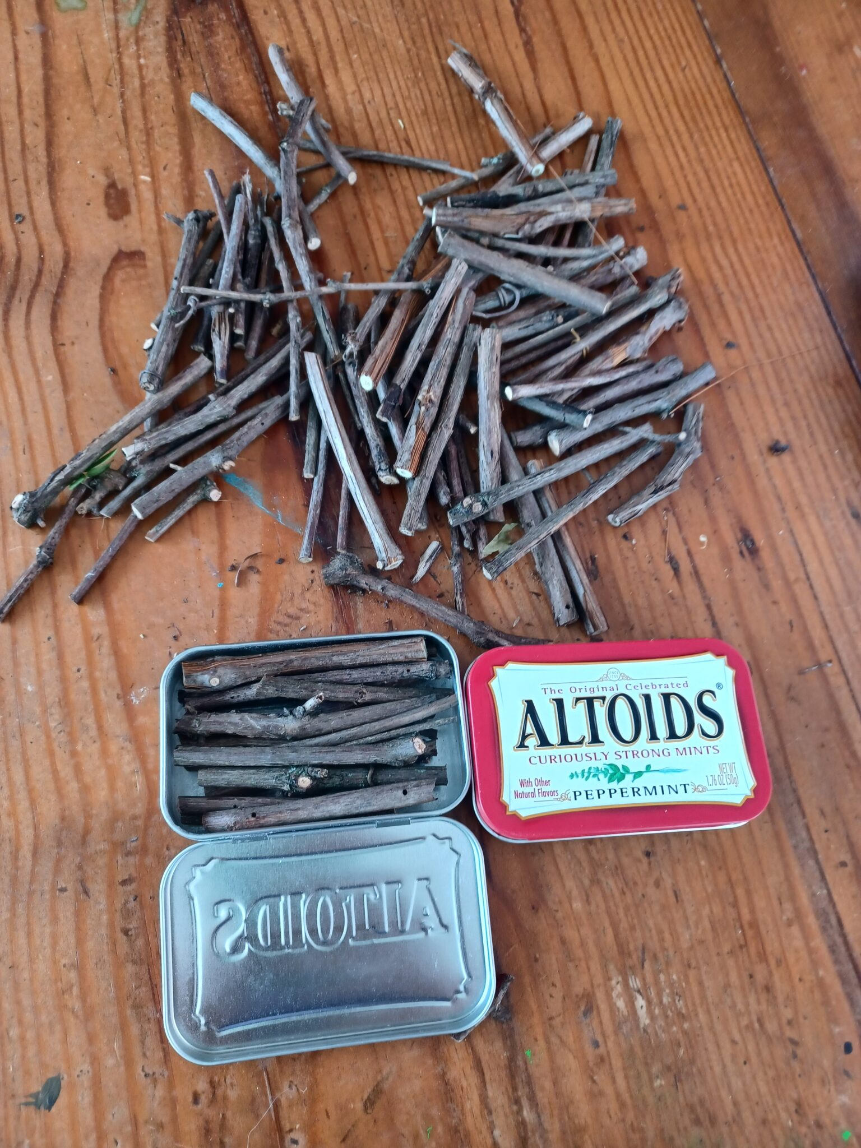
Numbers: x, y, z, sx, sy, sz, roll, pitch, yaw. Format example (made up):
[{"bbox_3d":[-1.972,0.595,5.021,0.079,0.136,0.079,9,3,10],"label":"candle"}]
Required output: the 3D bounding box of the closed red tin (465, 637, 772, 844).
[{"bbox_3d":[0.060,0.055,0.273,0.096,0.021,0.061,-2,67,-6],"label":"closed red tin"}]

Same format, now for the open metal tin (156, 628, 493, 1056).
[{"bbox_3d":[-0.033,0.079,0.255,0.095,0.021,0.120,-4,67,-7],"label":"open metal tin"}]

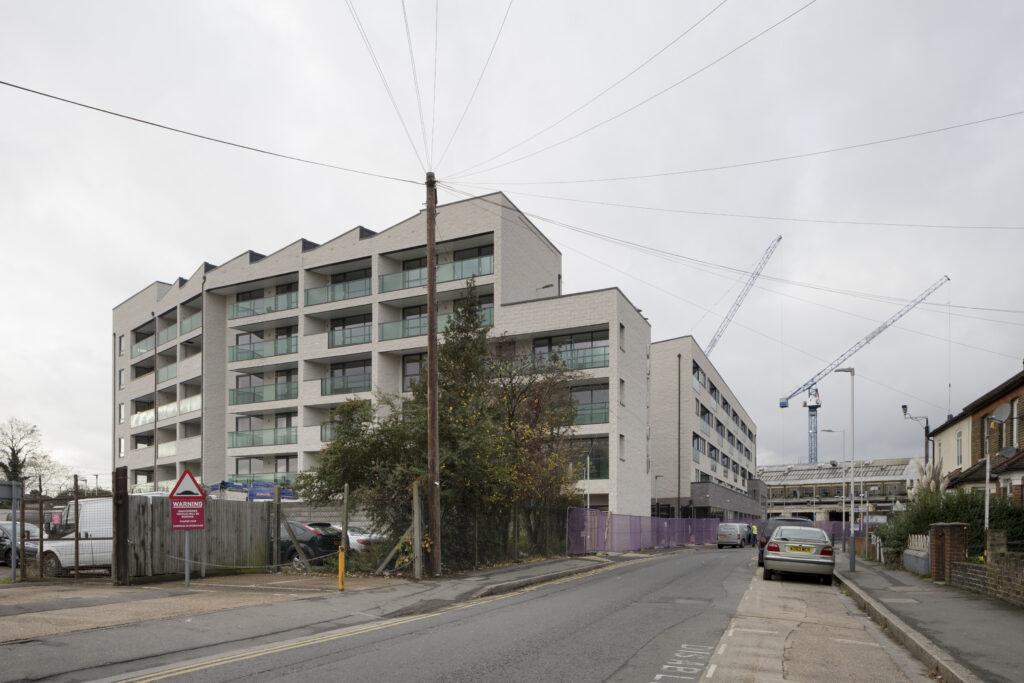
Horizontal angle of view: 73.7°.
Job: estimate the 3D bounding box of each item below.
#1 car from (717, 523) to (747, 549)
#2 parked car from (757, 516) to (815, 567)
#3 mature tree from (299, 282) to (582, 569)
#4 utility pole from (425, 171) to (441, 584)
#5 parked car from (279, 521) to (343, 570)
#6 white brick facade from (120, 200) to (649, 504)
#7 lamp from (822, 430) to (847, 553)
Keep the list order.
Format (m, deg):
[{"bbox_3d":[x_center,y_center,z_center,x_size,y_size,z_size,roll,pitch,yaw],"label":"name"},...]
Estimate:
[{"bbox_3d":[16.909,14.777,52.000,1.900,1.950,4.700,-4,-10,24],"label":"car"},{"bbox_3d":[10.081,7.265,24.800,1.850,1.720,4.550,-4,-10,21],"label":"parked car"},{"bbox_3d":[-2.323,2.768,22.500,8.600,9.200,6.800,-4,-10,23],"label":"mature tree"},{"bbox_3d":[-2.038,0.846,17.500,0.320,10.500,0.320,-4,-10,23],"label":"utility pole"},{"bbox_3d":[-7.133,6.409,21.500,4.300,1.500,1.830,-4,-10,23],"label":"parked car"},{"bbox_3d":[-11.579,3.847,51.500,46.000,20.500,14.500,-5,-11,27],"label":"white brick facade"},{"bbox_3d":[16.256,7.514,34.200,1.150,6.200,0.350,-4,-10,23],"label":"lamp"}]

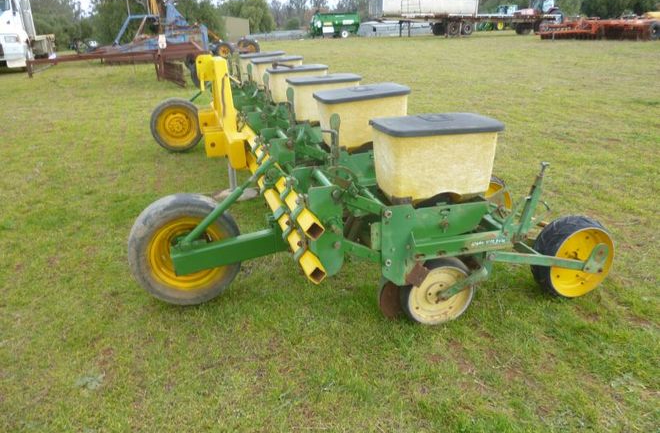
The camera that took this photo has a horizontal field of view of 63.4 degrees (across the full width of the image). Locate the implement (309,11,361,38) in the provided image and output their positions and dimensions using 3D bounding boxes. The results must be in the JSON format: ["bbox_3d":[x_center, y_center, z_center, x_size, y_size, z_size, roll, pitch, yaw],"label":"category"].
[{"bbox_3d":[0.420,-15.360,42.835,3.500,1.950,2.000,-7,22,-17],"label":"implement"}]

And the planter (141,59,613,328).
[{"bbox_3d":[-0.375,-0.882,5.103,2.720,1.300,5.600,-6,21,-15],"label":"planter"}]

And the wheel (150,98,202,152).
[{"bbox_3d":[-1.930,-1.148,6.735,0.650,0.650,0.190,-6,21,-15],"label":"wheel"}]

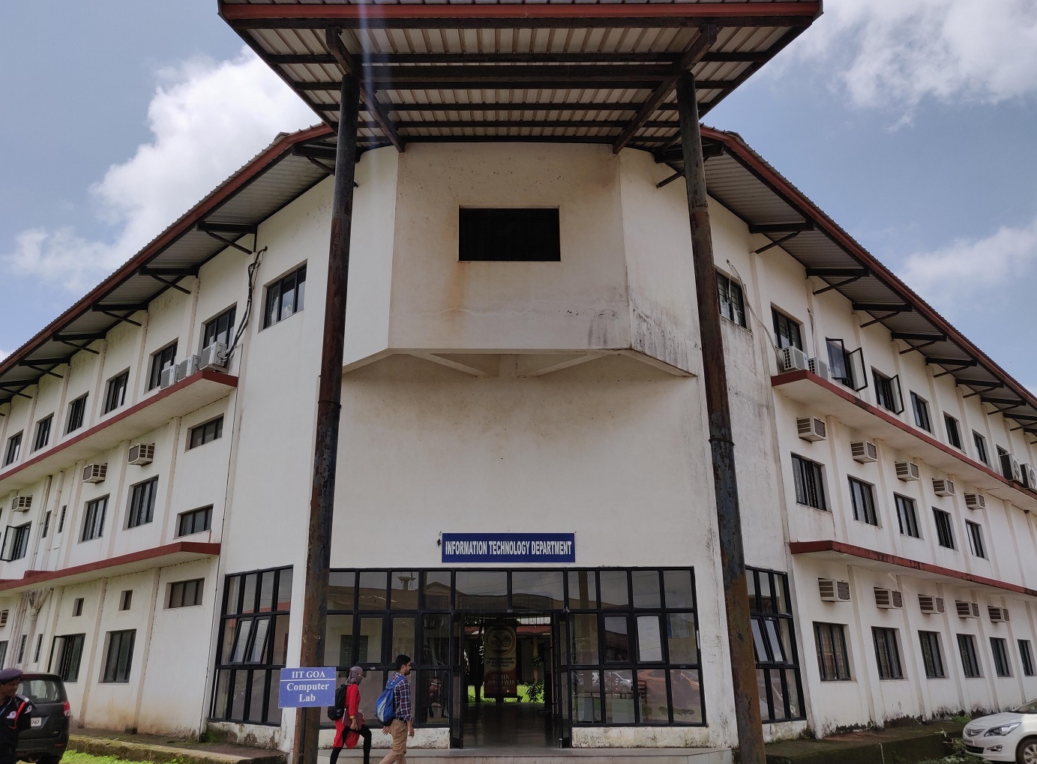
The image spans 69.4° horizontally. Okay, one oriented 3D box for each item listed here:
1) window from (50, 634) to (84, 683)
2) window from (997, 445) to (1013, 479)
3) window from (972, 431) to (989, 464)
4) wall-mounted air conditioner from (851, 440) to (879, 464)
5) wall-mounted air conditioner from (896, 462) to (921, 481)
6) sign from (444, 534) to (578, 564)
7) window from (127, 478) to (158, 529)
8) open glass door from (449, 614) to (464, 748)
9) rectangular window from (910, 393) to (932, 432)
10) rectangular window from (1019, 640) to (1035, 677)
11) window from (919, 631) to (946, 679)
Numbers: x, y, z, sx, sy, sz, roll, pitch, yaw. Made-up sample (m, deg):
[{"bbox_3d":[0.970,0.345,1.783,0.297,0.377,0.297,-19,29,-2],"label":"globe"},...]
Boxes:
[{"bbox_3d":[-11.890,7.292,19.786,1.817,1.159,0.260,-18,-27,39],"label":"window"},{"bbox_3d":[21.338,3.577,32.950,1.742,1.298,0.120,19,-28,-41],"label":"window"},{"bbox_3d":[19.018,2.778,30.852,1.721,1.298,0.120,19,-28,-41],"label":"window"},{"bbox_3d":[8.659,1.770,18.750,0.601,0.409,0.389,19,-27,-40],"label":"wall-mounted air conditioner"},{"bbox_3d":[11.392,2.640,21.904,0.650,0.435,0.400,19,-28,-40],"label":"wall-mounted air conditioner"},{"bbox_3d":[-0.191,3.275,14.771,2.622,0.569,0.050,0,-21,-1],"label":"sign"},{"bbox_3d":[-10.196,3.319,20.379,1.749,1.257,0.120,-18,-27,38],"label":"window"},{"bbox_3d":[-1.079,5.263,13.286,0.240,2.250,0.090,0,-21,-1],"label":"open glass door"},{"bbox_3d":[13.924,1.109,25.942,1.784,1.280,0.160,19,-28,-41],"label":"rectangular window"},{"bbox_3d":[18.708,10.167,27.601,1.736,1.251,0.120,19,-28,-41],"label":"rectangular window"},{"bbox_3d":[11.149,7.383,20.246,1.632,1.178,0.150,19,-28,-40],"label":"window"}]

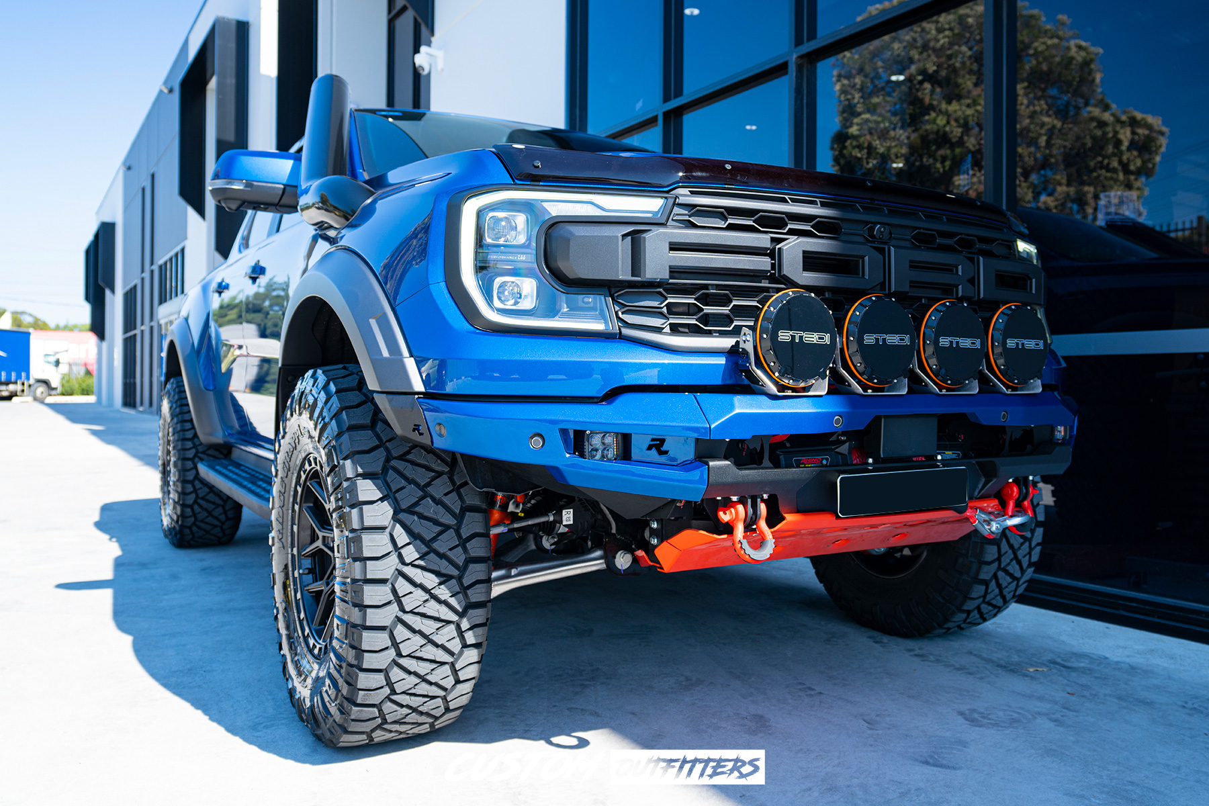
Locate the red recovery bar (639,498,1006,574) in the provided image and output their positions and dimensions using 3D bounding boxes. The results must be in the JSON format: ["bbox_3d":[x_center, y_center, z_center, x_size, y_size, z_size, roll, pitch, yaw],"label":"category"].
[{"bbox_3d":[0.548,0.287,1.820,0.980,0.150,0.240,0,1,-30],"label":"red recovery bar"}]

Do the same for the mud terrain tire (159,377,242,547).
[{"bbox_3d":[-2.176,0.305,4.321,0.310,0.870,0.840,0,1,-30],"label":"mud terrain tire"}]

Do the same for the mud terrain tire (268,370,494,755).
[{"bbox_3d":[-0.576,0.340,1.968,0.310,0.870,0.840,0,1,-30],"label":"mud terrain tire"}]

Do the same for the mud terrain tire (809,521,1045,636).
[{"bbox_3d":[1.035,0.324,2.745,0.310,0.870,0.840,0,1,-30],"label":"mud terrain tire"}]

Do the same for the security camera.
[{"bbox_3d":[-1.576,-3.081,7.250,0.250,0.230,0.150,0,1,-41],"label":"security camera"}]

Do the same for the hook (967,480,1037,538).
[{"bbox_3d":[0.921,0.251,1.873,0.180,0.130,0.100,0,1,-30],"label":"hook"}]

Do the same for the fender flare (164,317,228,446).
[{"bbox_3d":[-2.111,-0.140,4.182,0.220,0.620,1.100,0,1,-30],"label":"fender flare"}]

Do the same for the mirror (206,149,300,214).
[{"bbox_3d":[-1.028,-0.654,2.438,0.260,0.190,0.170,0,1,-30],"label":"mirror"}]

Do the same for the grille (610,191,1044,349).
[{"bbox_3d":[0.576,-0.278,1.838,1.220,0.320,0.170,0,1,-30],"label":"grille"}]

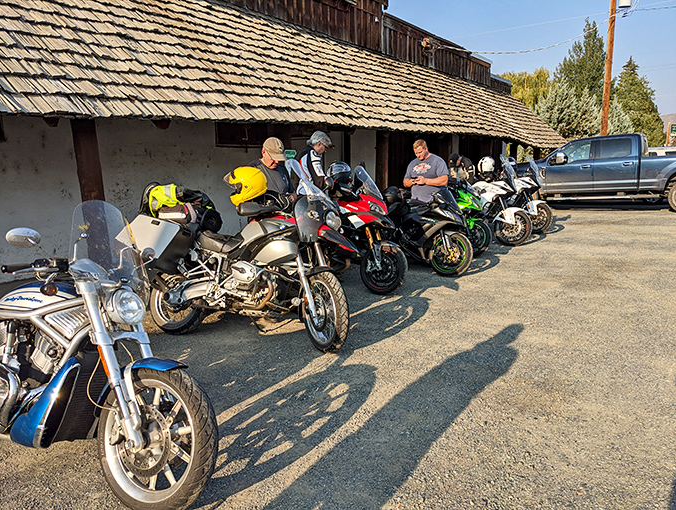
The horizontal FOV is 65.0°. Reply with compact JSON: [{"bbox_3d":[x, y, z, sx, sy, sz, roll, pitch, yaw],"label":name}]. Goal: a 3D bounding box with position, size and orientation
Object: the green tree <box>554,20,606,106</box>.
[{"bbox_3d":[21.833,-14.240,47.196,6.000,12.770,6.000,-1,11,0],"label":"green tree"}]

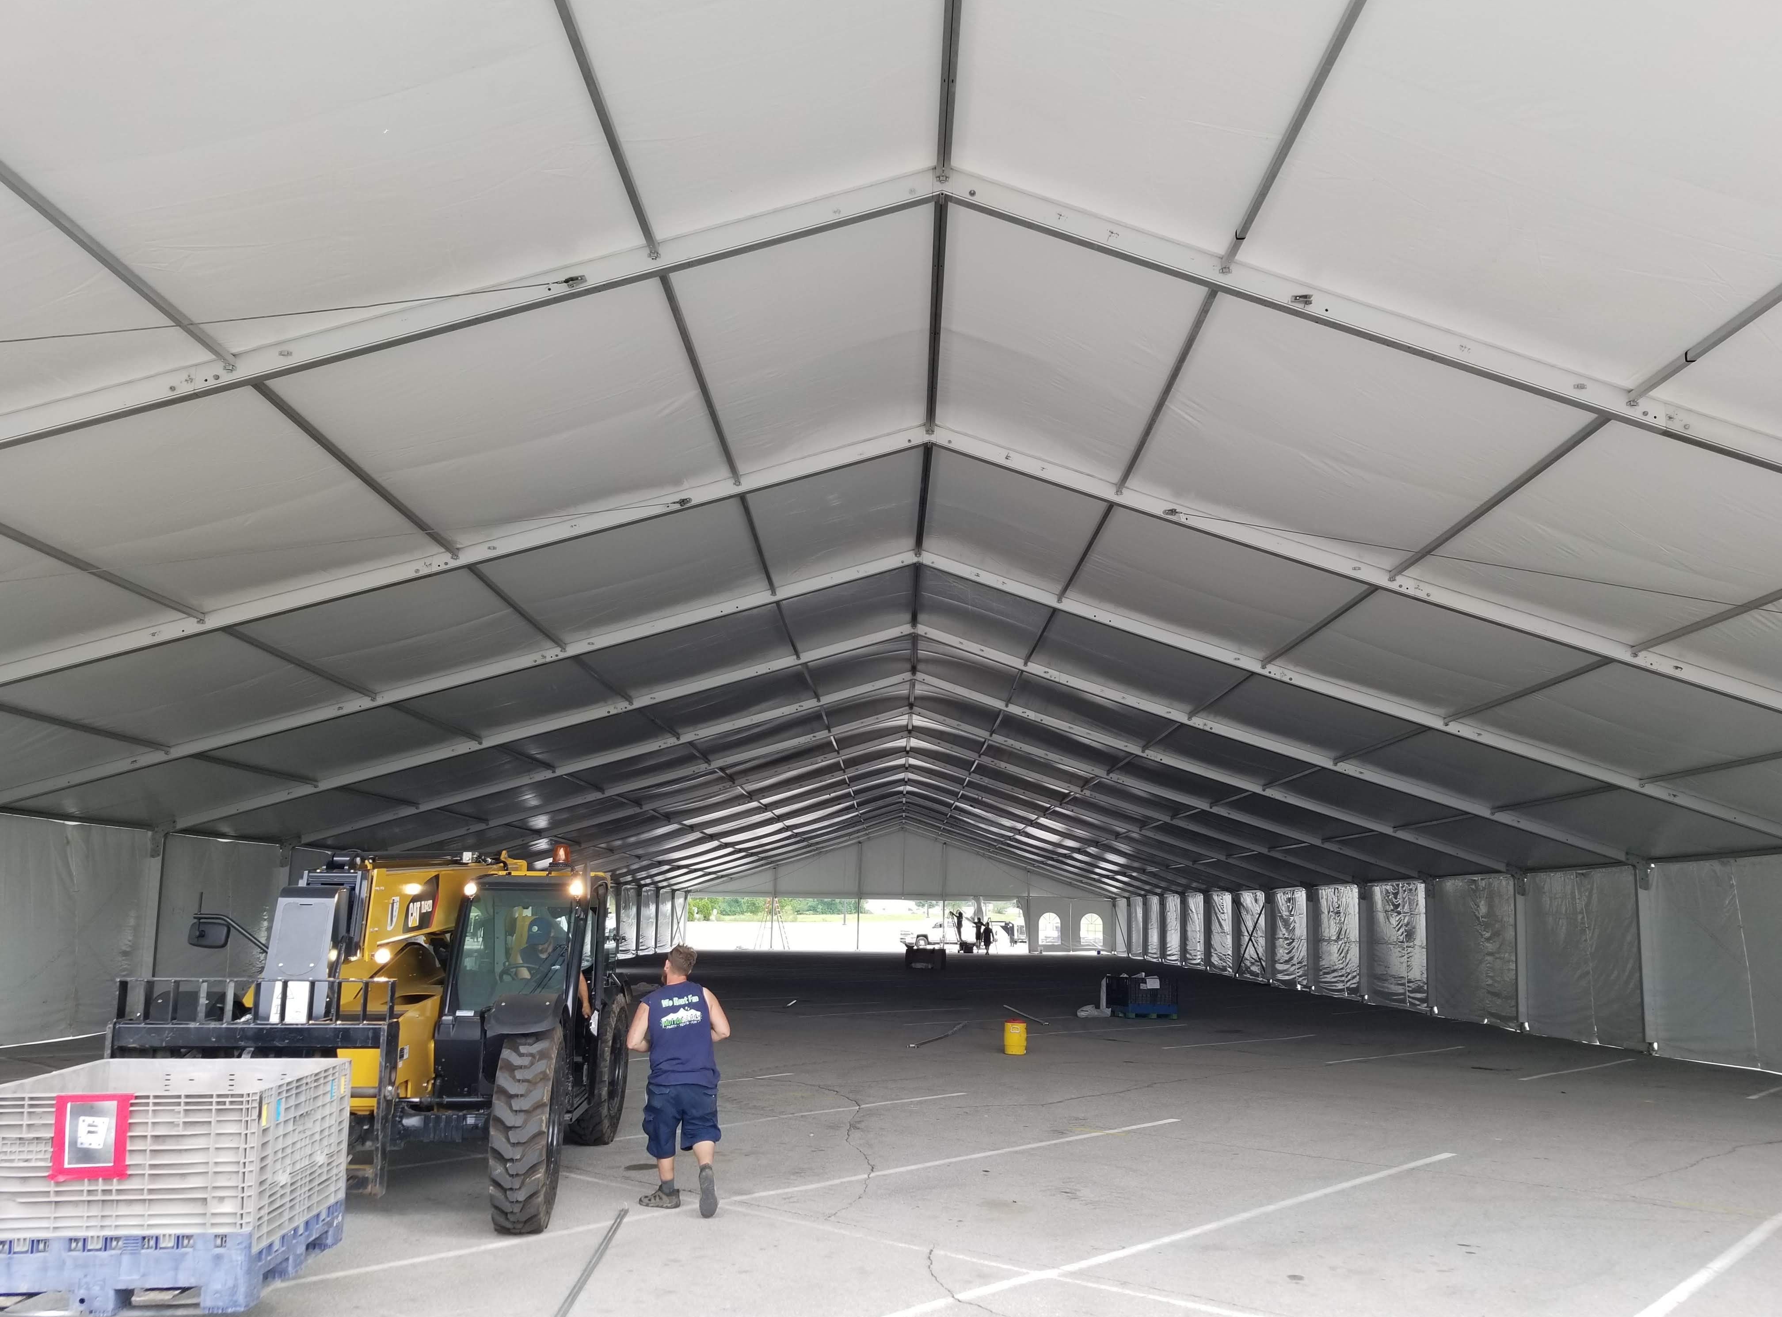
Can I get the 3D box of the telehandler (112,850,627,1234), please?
[{"bbox_3d":[-3.292,2.488,9.567,2.450,2.470,5.800,2,-11,-4],"label":"telehandler"}]

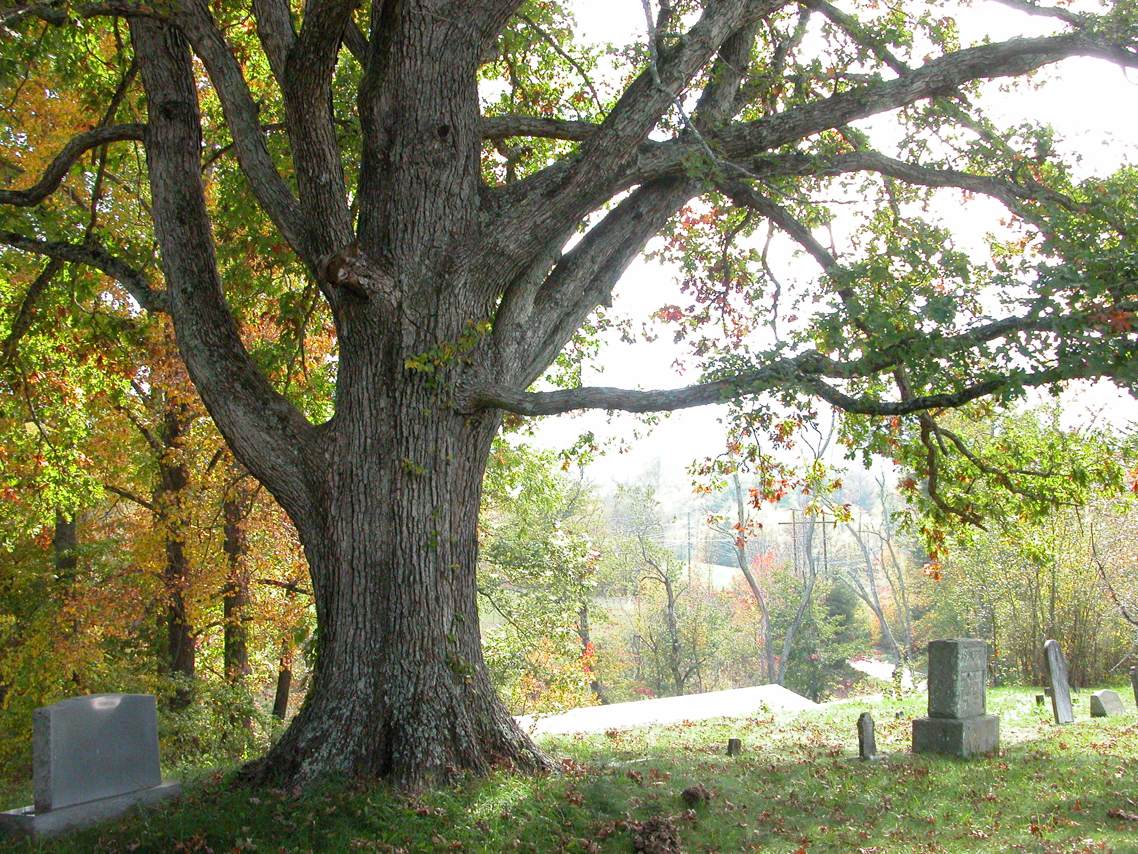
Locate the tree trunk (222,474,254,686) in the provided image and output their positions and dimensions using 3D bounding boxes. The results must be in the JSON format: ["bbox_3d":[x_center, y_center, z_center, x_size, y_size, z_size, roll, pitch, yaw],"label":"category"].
[{"bbox_3d":[-4.797,2.196,20.000,0.410,3.000,0.400,0,-6,0],"label":"tree trunk"}]

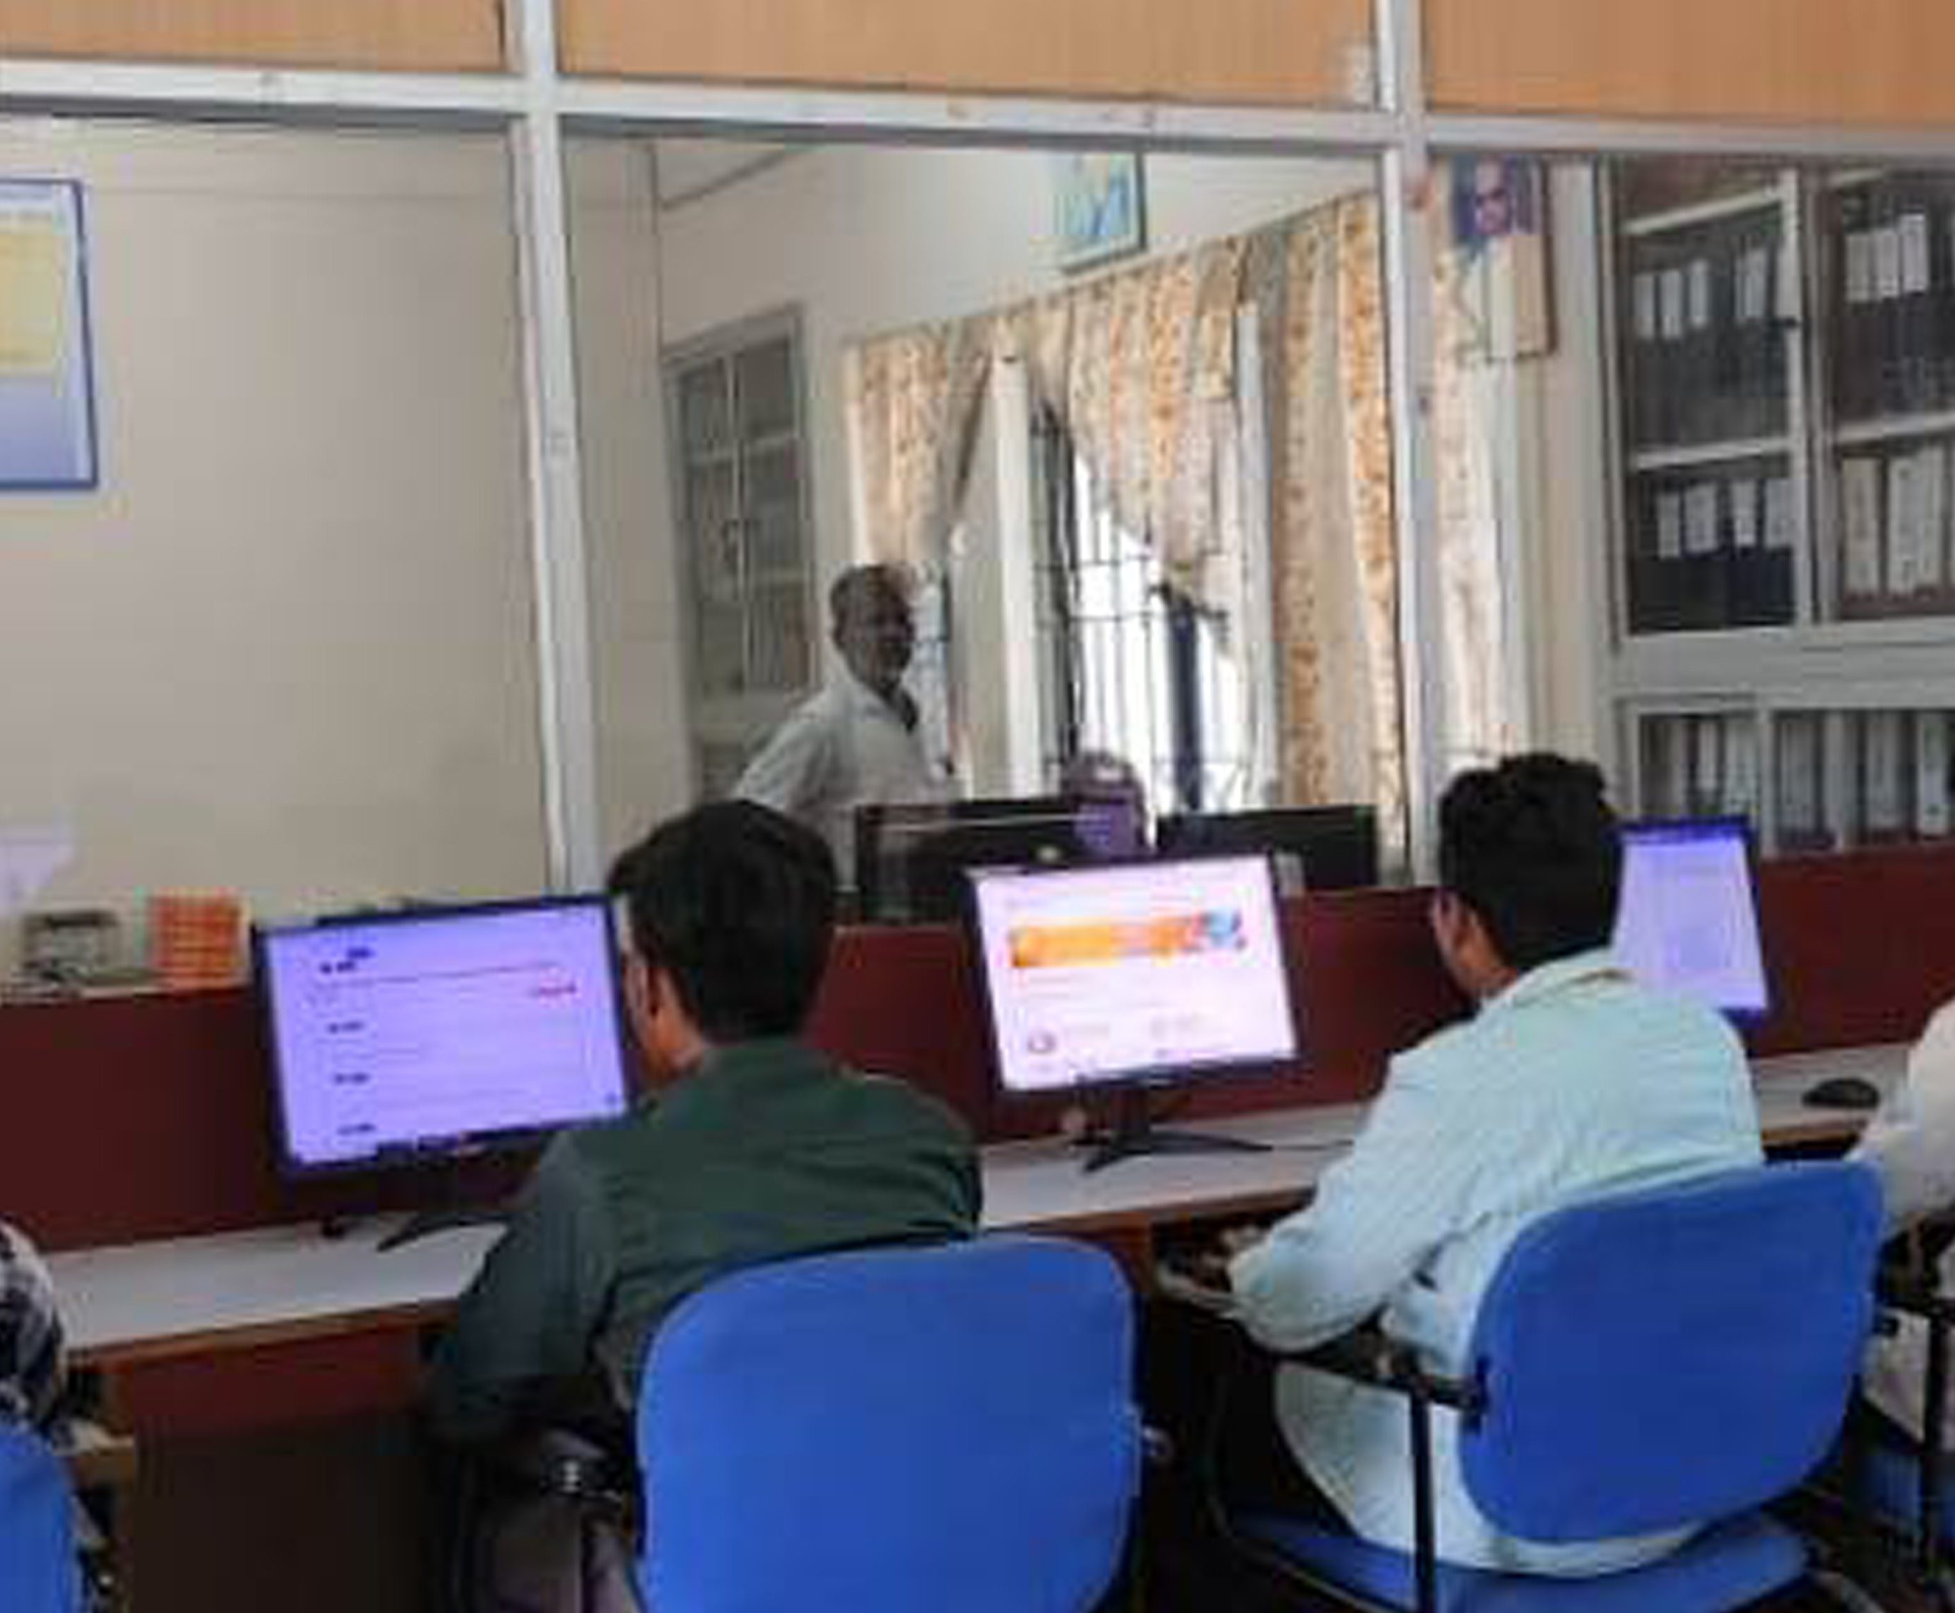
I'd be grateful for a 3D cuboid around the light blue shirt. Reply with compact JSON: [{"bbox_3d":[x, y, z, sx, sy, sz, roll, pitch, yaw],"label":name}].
[{"bbox_3d":[0.571,0.456,2.380,0.500,0.600,0.420,-5,5,-35],"label":"light blue shirt"}]

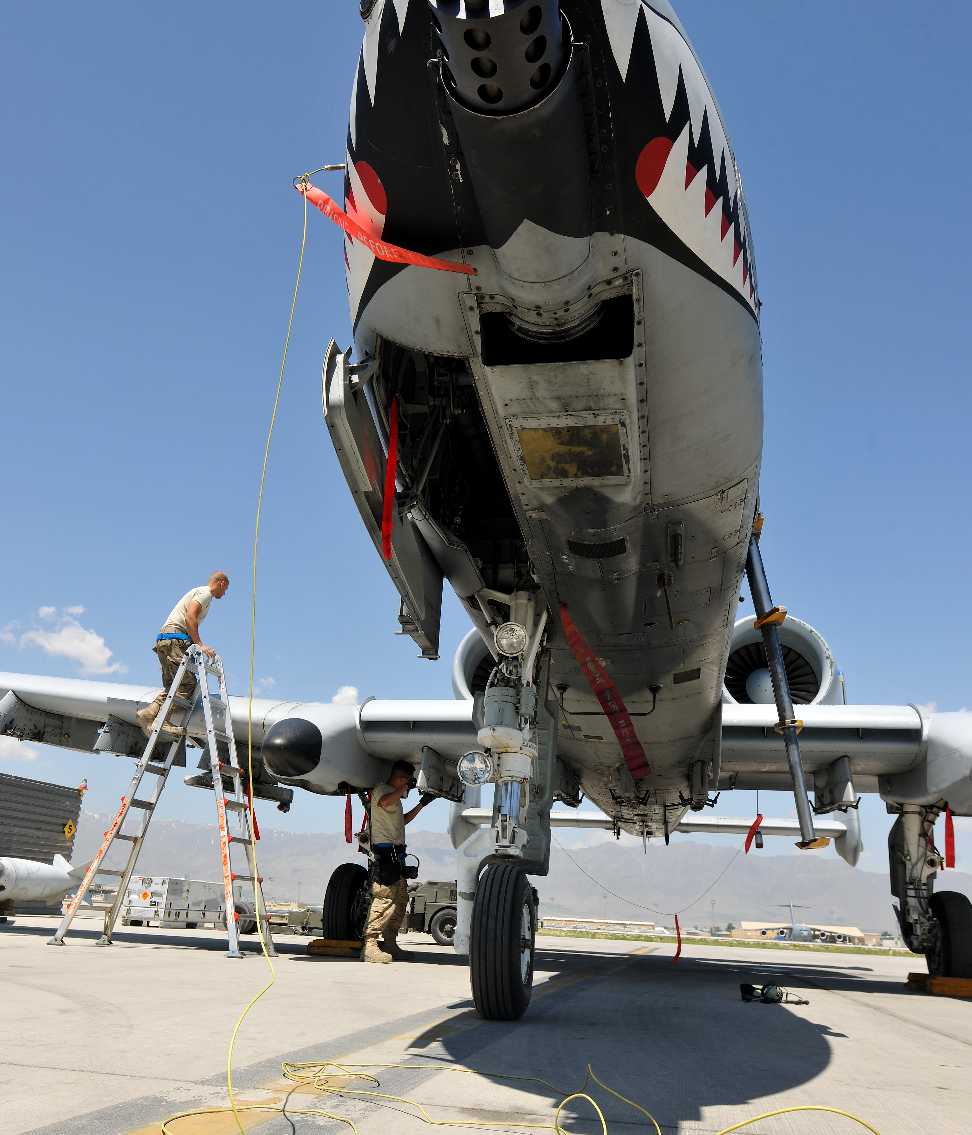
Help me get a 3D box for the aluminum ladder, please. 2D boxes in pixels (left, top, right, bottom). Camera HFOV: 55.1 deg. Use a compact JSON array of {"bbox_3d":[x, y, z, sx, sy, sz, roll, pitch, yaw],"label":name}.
[{"bbox_3d":[-2.536,1.919,7.948,1.760,2.500,0.620,-4,-22,19],"label":"aluminum ladder"}]

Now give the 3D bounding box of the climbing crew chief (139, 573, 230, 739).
[{"bbox_3d":[-2.685,0.792,8.439,0.690,1.619,0.500,10,-22,-19],"label":"climbing crew chief"}]

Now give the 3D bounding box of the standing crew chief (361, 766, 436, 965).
[{"bbox_3d":[-0.752,2.543,8.221,0.600,1.710,0.540,7,-21,-11],"label":"standing crew chief"}]

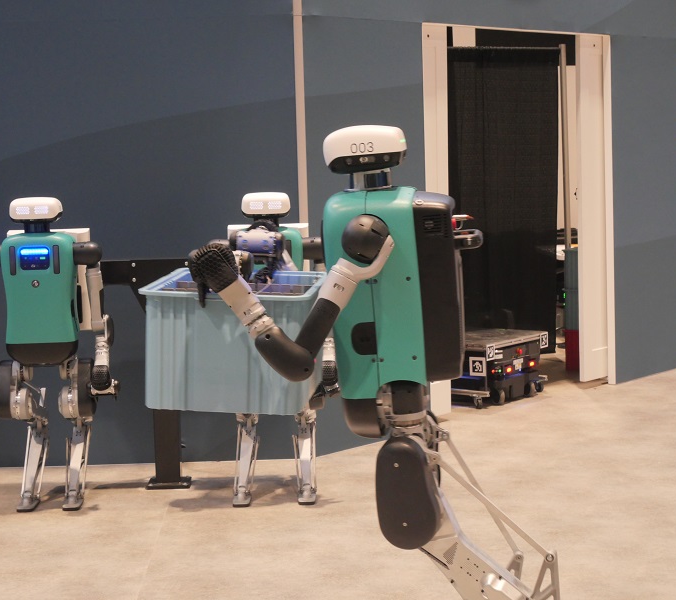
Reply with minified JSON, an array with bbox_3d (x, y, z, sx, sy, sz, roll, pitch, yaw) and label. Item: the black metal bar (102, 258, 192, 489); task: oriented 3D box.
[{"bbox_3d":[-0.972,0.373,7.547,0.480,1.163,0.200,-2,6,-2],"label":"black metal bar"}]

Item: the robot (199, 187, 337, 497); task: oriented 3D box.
[{"bbox_3d":[-0.326,0.228,7.145,0.720,1.497,0.580,-2,6,-2],"label":"robot"}]

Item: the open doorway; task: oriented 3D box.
[{"bbox_3d":[1.171,-0.521,9.544,0.150,2.406,2.024,4,8,43],"label":"open doorway"}]

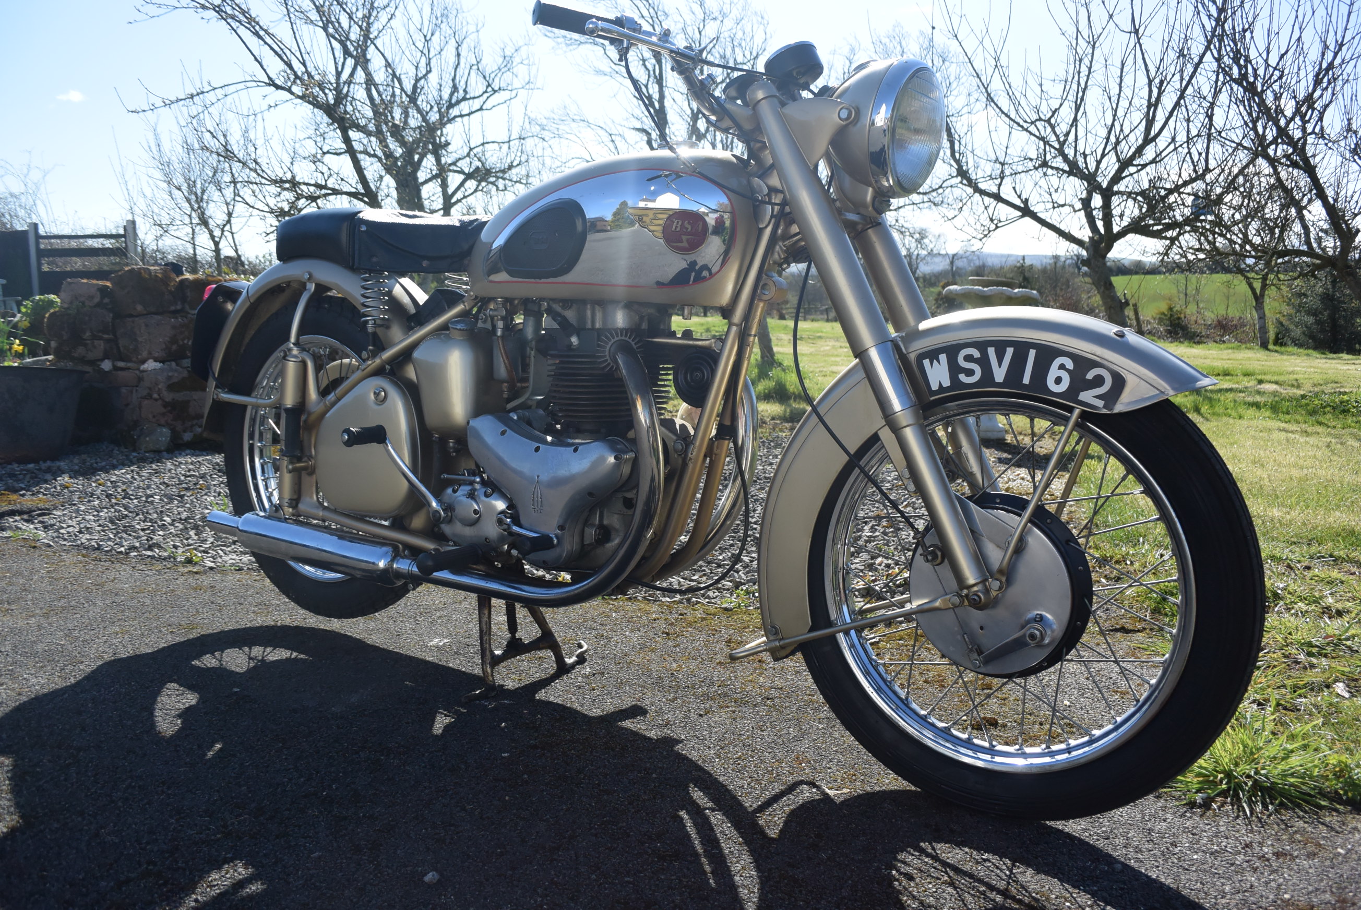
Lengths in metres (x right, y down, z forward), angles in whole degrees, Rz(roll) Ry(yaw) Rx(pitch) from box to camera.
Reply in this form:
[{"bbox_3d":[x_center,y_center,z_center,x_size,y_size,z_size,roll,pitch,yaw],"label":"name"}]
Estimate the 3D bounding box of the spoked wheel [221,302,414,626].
[{"bbox_3d":[-0.733,0.010,2.151,0.672,0.672,0.094,6,8,32],"label":"spoked wheel"}]

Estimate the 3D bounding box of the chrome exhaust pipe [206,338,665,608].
[{"bbox_3d":[-0.494,0.005,1.820,1.095,0.452,0.135,6,8,32],"label":"chrome exhaust pipe"}]

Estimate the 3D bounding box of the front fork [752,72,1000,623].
[{"bbox_3d":[0.294,-0.167,1.481,0.115,0.805,0.250,-27,-12,33],"label":"front fork"}]

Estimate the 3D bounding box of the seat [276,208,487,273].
[{"bbox_3d":[-0.557,-0.413,1.997,0.555,0.137,0.256,6,8,32],"label":"seat"}]

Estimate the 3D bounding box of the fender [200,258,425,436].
[{"bbox_3d":[-0.735,-0.186,2.133,0.780,0.433,0.146,6,8,32],"label":"fender"}]

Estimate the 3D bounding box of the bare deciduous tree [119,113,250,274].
[{"bbox_3d":[-9.711,-4.610,20.000,2.581,4.162,2.581,-1,7,-26],"label":"bare deciduous tree"}]

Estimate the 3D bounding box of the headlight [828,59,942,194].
[{"bbox_3d":[0.282,-0.463,1.456,0.165,0.197,0.196,6,8,34],"label":"headlight"}]

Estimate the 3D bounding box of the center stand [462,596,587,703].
[{"bbox_3d":[-0.283,0.302,1.907,0.150,0.234,0.290,6,8,32],"label":"center stand"}]

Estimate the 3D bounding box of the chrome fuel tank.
[{"bbox_3d":[-0.102,-0.376,1.708,0.595,0.250,0.300,6,8,32],"label":"chrome fuel tank"}]

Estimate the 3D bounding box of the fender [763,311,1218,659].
[{"bbox_3d":[0.393,0.070,1.431,0.615,0.542,0.140,6,8,34],"label":"fender"}]

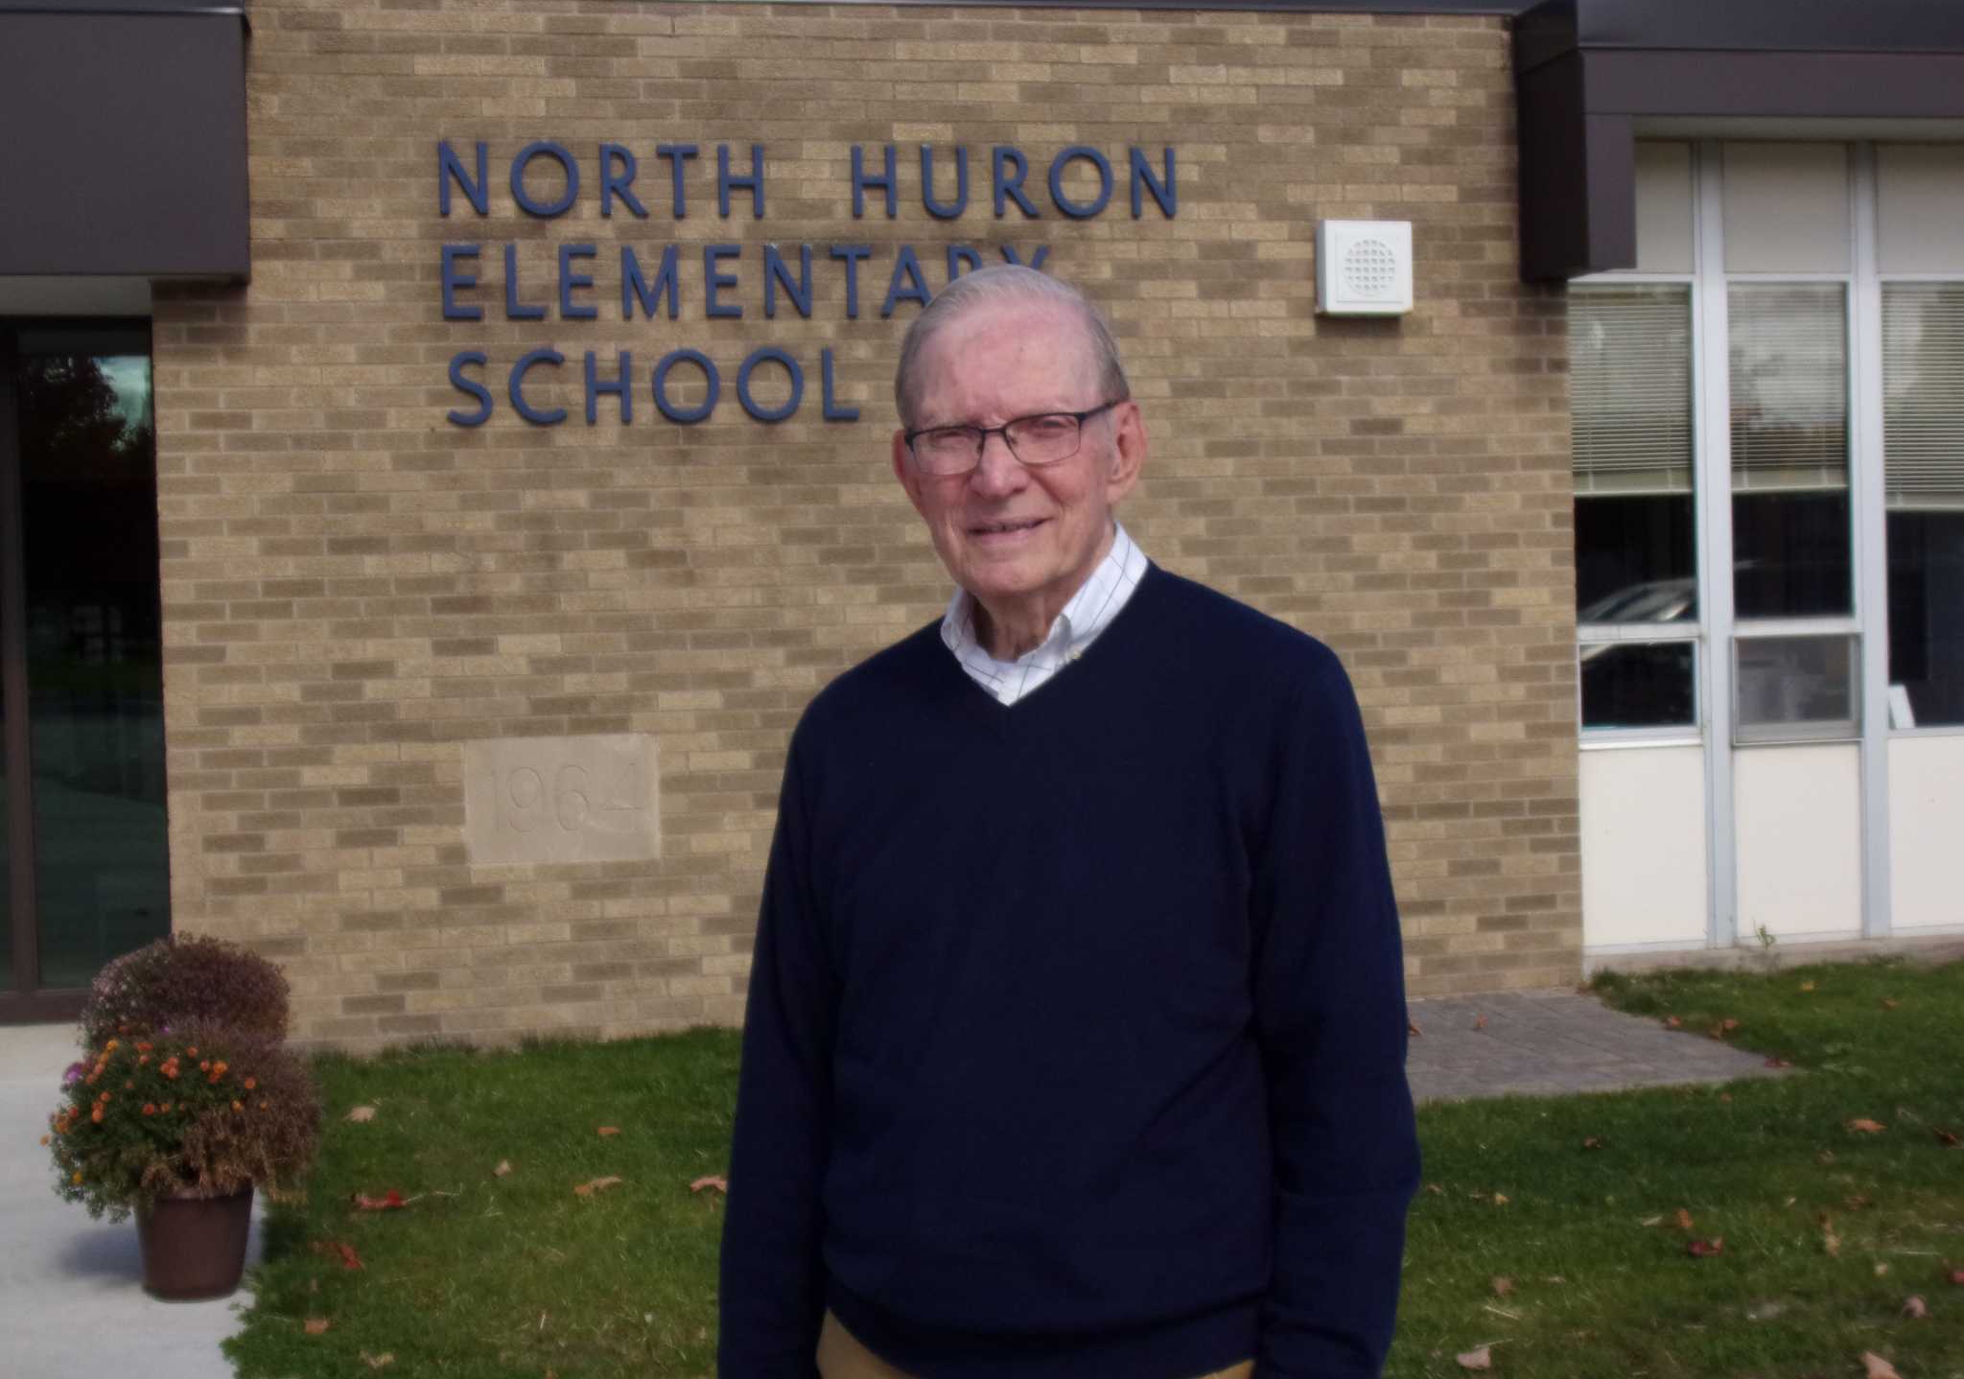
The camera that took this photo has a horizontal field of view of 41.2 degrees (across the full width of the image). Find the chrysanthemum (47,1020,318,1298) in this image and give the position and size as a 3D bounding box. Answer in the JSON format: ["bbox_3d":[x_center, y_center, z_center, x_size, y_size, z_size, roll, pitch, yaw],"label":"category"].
[{"bbox_3d":[-1.727,1.005,5.637,0.581,0.572,0.557,-2,1,-17],"label":"chrysanthemum"}]

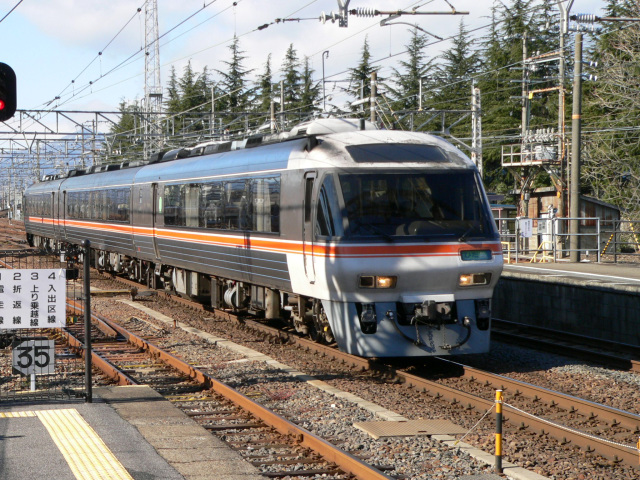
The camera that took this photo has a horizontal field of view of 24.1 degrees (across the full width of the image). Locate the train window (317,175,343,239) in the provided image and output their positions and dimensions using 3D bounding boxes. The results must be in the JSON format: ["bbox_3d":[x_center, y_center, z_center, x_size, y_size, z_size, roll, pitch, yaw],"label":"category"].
[{"bbox_3d":[0.166,-0.531,23.070,0.170,0.980,0.750,-1,2,-29],"label":"train window"}]

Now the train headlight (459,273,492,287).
[{"bbox_3d":[2.373,0.617,22.917,0.560,0.200,0.120,-1,1,-23],"label":"train headlight"}]

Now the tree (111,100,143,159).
[{"bbox_3d":[-23.257,-9.231,180.179,5.200,15.560,5.200,0,1,0],"label":"tree"}]

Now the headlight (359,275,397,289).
[{"bbox_3d":[0.869,0.637,22.502,0.580,0.200,0.120,0,1,-7],"label":"headlight"}]

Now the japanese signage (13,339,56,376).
[{"bbox_3d":[-2.468,1.004,12.900,0.360,0.300,0.030,0,1,-20],"label":"japanese signage"}]

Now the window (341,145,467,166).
[{"bbox_3d":[1.294,-1.384,24.036,1.720,0.320,0.600,0,1,-15],"label":"window"}]

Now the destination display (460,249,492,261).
[{"bbox_3d":[2.386,0.226,22.974,0.520,0.180,0.080,-1,1,-22],"label":"destination display"}]

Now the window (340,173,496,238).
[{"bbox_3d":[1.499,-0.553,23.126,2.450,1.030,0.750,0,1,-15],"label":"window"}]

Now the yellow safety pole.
[{"bbox_3d":[1.783,1.906,14.890,0.065,0.825,0.065,0,1,0],"label":"yellow safety pole"}]

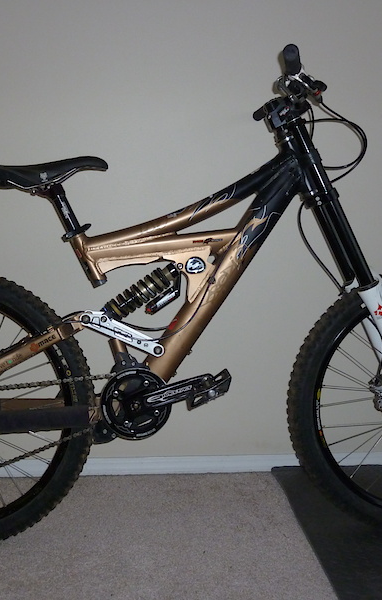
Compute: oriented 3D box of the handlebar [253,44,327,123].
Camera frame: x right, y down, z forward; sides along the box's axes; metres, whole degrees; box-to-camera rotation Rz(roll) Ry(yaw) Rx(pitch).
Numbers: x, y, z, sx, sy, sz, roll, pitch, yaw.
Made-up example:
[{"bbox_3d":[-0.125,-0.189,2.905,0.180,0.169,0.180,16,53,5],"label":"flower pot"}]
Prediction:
[{"bbox_3d":[0.220,-0.461,1.472,0.125,0.110,0.665,0,6,0],"label":"handlebar"}]

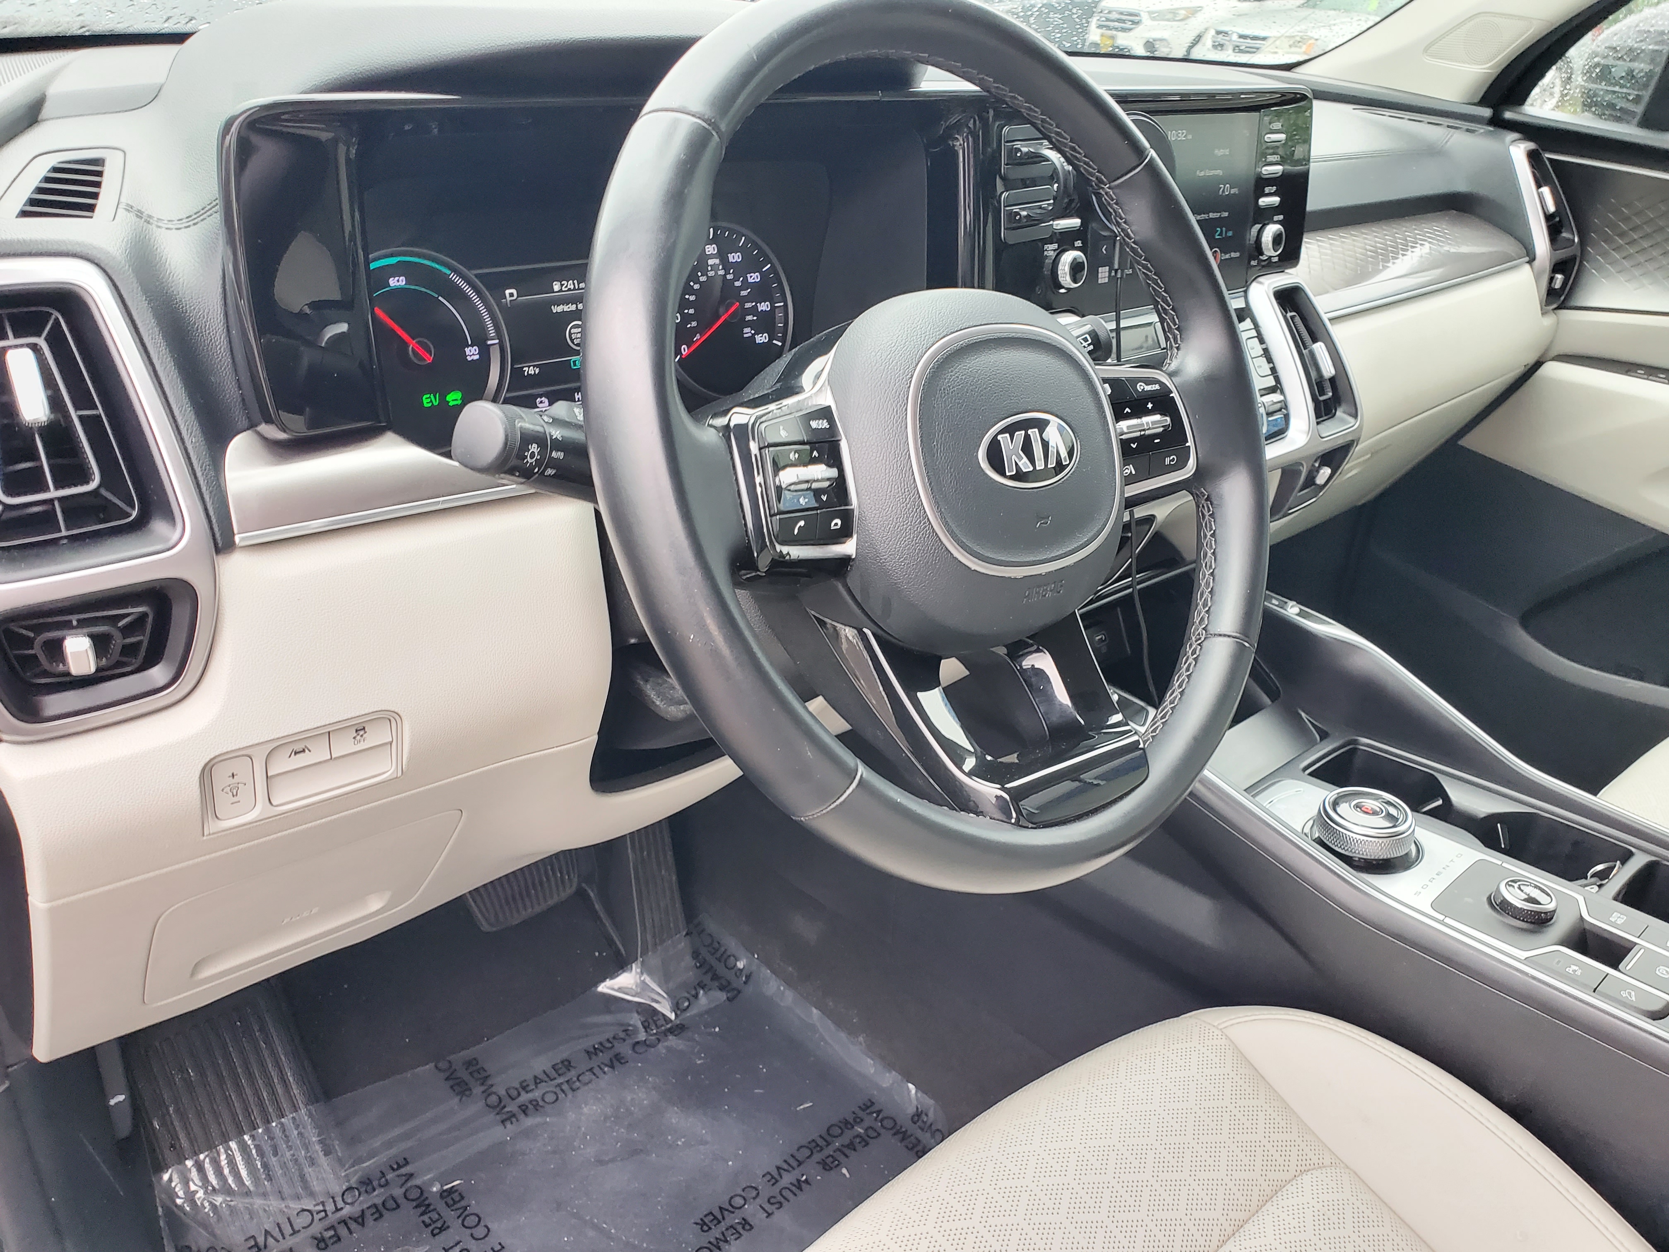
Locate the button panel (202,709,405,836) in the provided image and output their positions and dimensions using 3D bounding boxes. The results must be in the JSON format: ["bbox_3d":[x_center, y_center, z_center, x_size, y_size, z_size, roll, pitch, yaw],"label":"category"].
[{"bbox_3d":[-0.247,0.068,0.581,0.090,0.042,0.017,-19,47,-36],"label":"button panel"}]

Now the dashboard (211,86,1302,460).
[{"bbox_3d":[0.032,-0.231,0.741,0.735,0.150,0.095,-19,23,-36],"label":"dashboard"}]

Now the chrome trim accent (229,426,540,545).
[{"bbox_3d":[-0.189,-0.068,0.543,0.155,0.042,0.045,-19,29,-36],"label":"chrome trim accent"}]

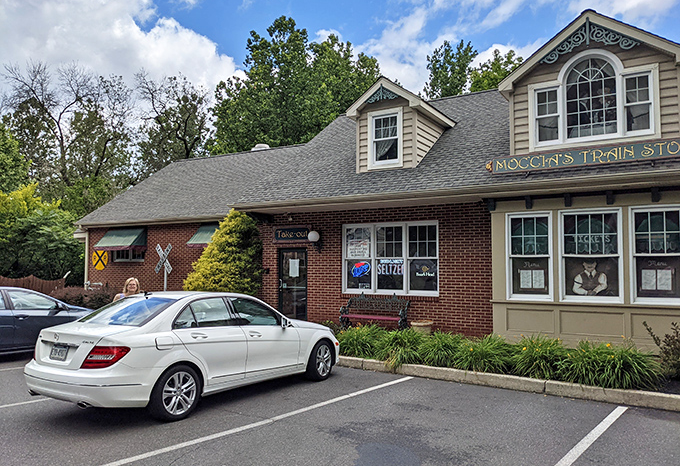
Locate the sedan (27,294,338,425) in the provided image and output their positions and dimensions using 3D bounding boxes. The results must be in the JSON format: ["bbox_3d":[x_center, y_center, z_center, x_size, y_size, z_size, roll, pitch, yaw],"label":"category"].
[{"bbox_3d":[-1.823,1.536,7.659,1.780,1.447,4.600,-2,-5,35],"label":"sedan"}]

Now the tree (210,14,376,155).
[{"bbox_3d":[-2.470,-4.047,28.717,9.200,15.577,8.800,-2,-5,32],"label":"tree"}]

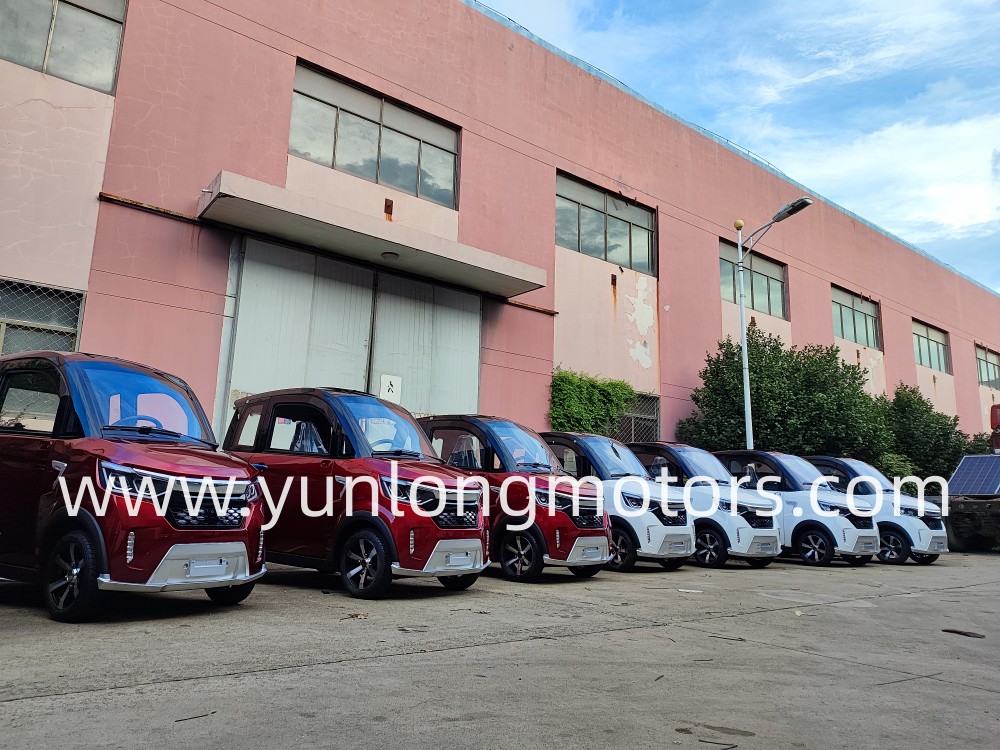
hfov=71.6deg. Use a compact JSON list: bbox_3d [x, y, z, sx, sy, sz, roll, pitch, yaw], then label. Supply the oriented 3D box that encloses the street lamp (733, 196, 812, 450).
[{"bbox_3d":[5.869,-0.046,14.482,0.320,7.300,1.850,10,-14,-36],"label":"street lamp"}]

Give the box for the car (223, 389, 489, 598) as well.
[{"bbox_3d":[-1.357,1.019,6.256,2.860,1.700,1.160,-8,-15,39],"label":"car"}]

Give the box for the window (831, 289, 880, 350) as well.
[{"bbox_3d":[12.080,-1.873,23.564,3.410,1.810,0.200,10,-14,-36],"label":"window"}]

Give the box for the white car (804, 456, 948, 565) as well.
[{"bbox_3d":[5.860,2.241,11.645,1.160,1.700,2.860,9,-14,-33],"label":"white car"}]

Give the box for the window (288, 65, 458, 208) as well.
[{"bbox_3d":[-2.230,-4.329,12.914,3.440,1.810,0.200,10,-14,-36],"label":"window"}]

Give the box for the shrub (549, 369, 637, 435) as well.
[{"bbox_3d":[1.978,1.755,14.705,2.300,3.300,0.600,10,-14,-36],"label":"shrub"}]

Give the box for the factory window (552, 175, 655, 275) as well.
[{"bbox_3d":[2.520,-3.507,16.448,3.410,1.810,0.200,10,-14,-36],"label":"factory window"}]

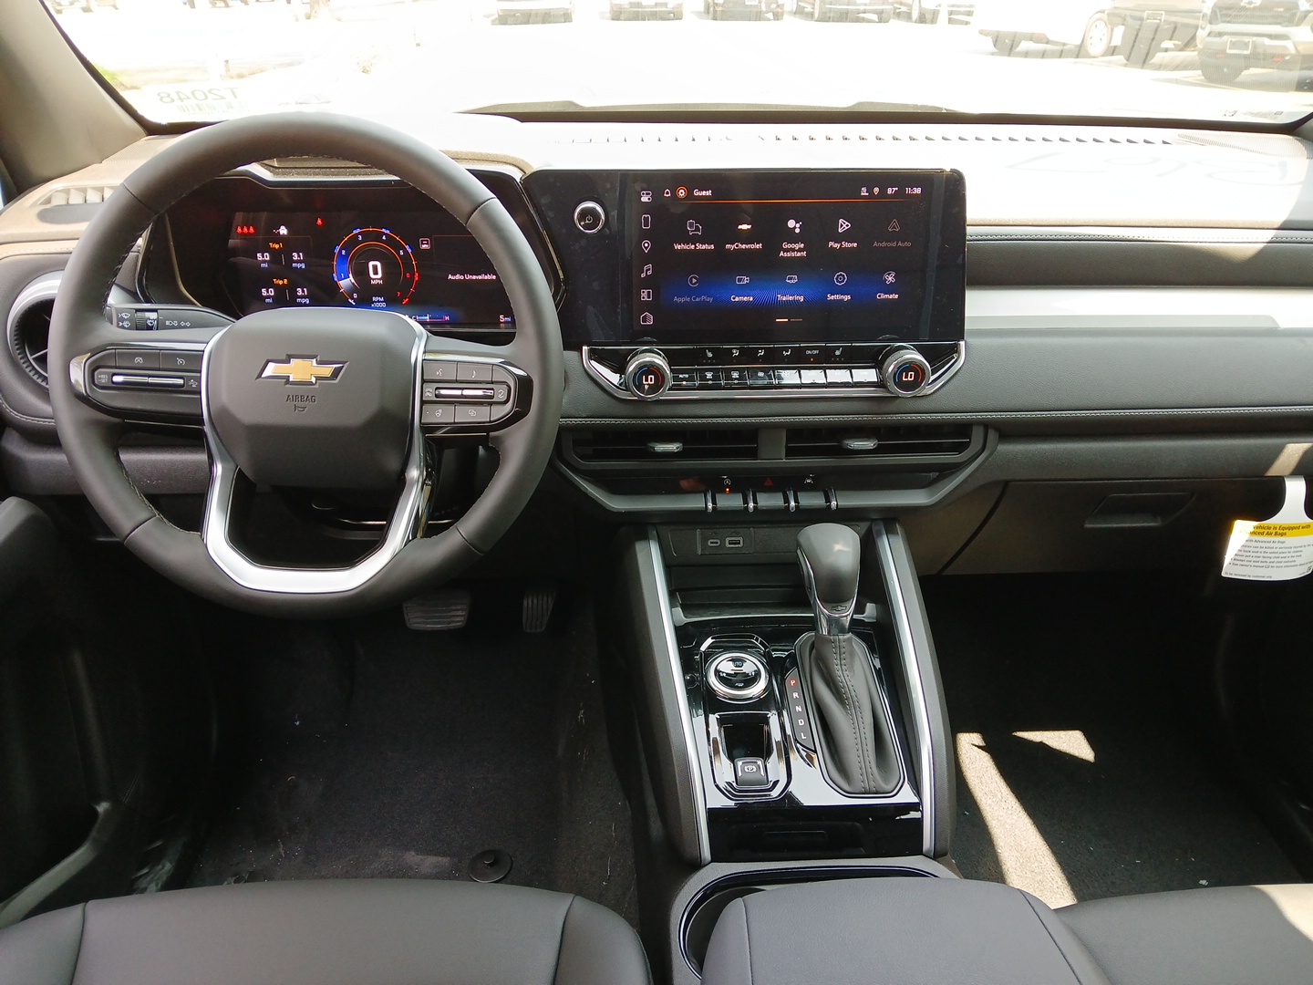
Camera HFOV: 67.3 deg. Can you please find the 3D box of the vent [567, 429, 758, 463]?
[{"bbox_3d":[0.005,-0.044,0.894,0.171,0.036,0.035,-1,25,-2],"label":"vent"}]

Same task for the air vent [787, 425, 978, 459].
[{"bbox_3d":[0.202,-0.047,0.899,0.171,0.036,0.035,-2,25,-5],"label":"air vent"}]

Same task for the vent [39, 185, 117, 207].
[{"bbox_3d":[-0.528,-0.277,0.920,0.100,0.024,0.020,-1,-17,-3],"label":"vent"}]

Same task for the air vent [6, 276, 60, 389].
[{"bbox_3d":[-0.490,-0.139,0.835,0.107,0.107,0.045,-1,20,-3],"label":"air vent"}]

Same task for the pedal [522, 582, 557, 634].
[{"bbox_3d":[-0.167,0.162,1.410,0.047,0.080,0.030,7,-8,-2],"label":"pedal"}]

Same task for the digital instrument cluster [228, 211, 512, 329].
[{"bbox_3d":[-0.259,-0.203,0.900,0.262,0.110,0.020,-1,6,-3],"label":"digital instrument cluster"}]

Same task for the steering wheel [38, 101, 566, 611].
[{"bbox_3d":[-0.257,-0.093,0.746,0.374,0.374,0.090,-1,2,-4],"label":"steering wheel"}]

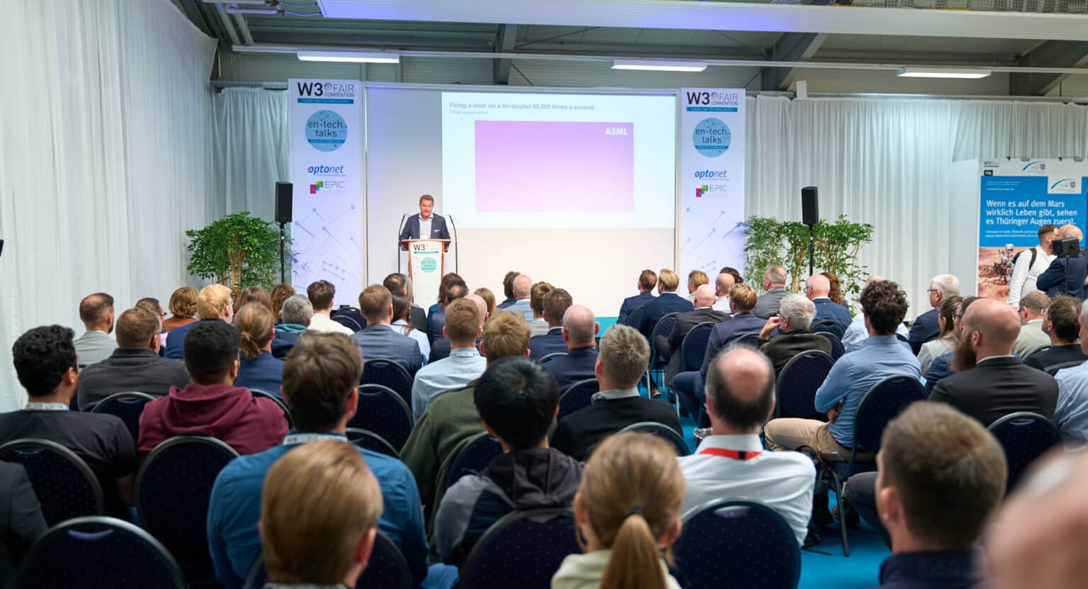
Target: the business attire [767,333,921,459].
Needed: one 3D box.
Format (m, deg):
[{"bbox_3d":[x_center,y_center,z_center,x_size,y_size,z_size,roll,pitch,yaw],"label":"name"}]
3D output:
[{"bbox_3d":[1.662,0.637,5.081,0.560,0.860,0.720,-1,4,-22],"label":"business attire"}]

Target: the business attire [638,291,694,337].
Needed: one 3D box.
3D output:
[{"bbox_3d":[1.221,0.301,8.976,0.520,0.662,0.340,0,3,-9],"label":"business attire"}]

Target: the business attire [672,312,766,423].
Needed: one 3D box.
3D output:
[{"bbox_3d":[1.301,0.578,6.701,0.530,0.920,0.680,-2,4,-35],"label":"business attire"}]

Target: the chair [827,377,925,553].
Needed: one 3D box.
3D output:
[{"bbox_3d":[1.794,0.863,4.982,0.450,0.920,0.560,-1,3,-11],"label":"chair"}]

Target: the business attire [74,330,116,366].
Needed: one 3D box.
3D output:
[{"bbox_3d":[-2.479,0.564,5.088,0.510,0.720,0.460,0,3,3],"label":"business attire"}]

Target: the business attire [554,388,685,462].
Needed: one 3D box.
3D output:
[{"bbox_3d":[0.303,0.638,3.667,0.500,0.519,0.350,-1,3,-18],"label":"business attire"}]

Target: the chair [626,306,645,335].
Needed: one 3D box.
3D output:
[{"bbox_3d":[1.131,0.574,9.545,0.460,0.920,0.570,0,3,-8],"label":"chair"}]

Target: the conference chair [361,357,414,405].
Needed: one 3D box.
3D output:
[{"bbox_3d":[-1.007,0.801,5.677,0.440,0.885,0.550,0,3,-6],"label":"conference chair"}]

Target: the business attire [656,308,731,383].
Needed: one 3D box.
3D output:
[{"bbox_3d":[1.221,0.536,7.660,0.530,0.900,0.680,-2,4,-28],"label":"business attire"}]

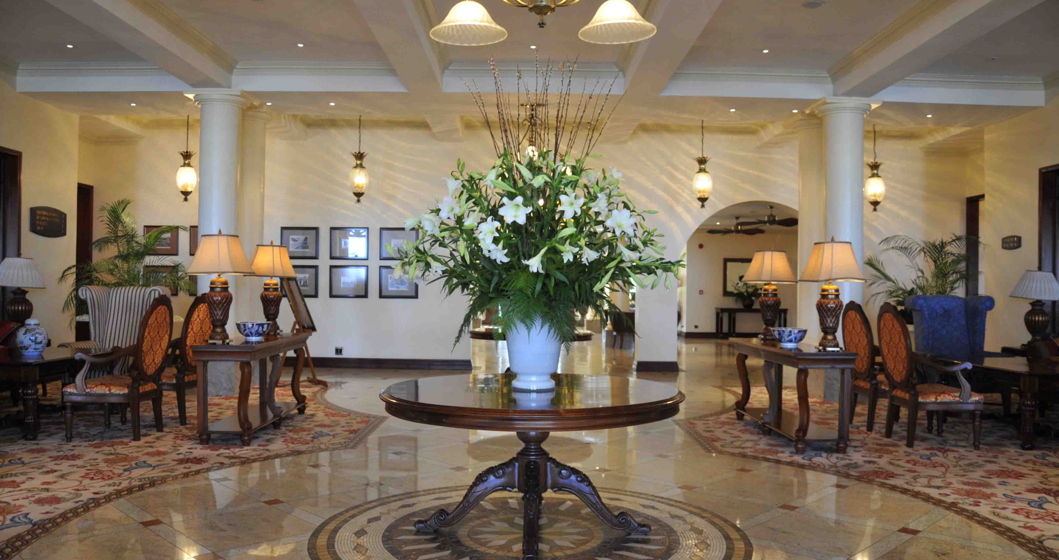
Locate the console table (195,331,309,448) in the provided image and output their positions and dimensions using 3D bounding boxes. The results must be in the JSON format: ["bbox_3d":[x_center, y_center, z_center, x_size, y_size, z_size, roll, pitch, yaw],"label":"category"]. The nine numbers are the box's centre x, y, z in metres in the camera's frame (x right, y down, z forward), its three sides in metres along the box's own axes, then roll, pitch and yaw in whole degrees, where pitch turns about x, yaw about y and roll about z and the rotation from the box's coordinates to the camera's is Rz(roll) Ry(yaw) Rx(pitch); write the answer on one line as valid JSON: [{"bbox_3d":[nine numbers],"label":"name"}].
[{"bbox_3d":[-2.411,0.917,7.024,0.500,0.797,1.620,1,0,0],"label":"console table"}]

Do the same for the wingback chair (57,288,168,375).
[{"bbox_3d":[-4.139,0.669,8.119,0.920,1.220,0.840,1,-1,0],"label":"wingback chair"}]

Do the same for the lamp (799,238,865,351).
[{"bbox_3d":[2.455,0.114,6.450,0.510,0.915,0.510,1,0,0],"label":"lamp"}]

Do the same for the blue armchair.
[{"bbox_3d":[4.281,0.787,8.036,0.880,1.230,0.840,1,0,0],"label":"blue armchair"}]

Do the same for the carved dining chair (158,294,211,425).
[{"bbox_3d":[-3.364,0.714,7.365,0.700,1.185,0.610,1,0,3],"label":"carved dining chair"}]

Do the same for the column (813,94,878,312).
[{"bbox_3d":[3.664,-0.320,9.227,0.620,3.430,0.620,1,-1,0],"label":"column"}]

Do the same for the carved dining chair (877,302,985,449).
[{"bbox_3d":[3.291,0.773,6.589,0.620,1.150,0.650,1,-1,0],"label":"carved dining chair"}]

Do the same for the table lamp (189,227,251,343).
[{"bbox_3d":[-2.571,0.055,6.579,0.510,0.910,0.510,1,-1,0],"label":"table lamp"}]

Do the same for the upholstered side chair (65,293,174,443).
[{"bbox_3d":[-3.319,0.693,6.459,0.620,1.140,0.650,1,-1,0],"label":"upholstered side chair"}]

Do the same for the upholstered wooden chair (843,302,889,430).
[{"bbox_3d":[3.371,0.795,7.465,0.700,1.185,0.610,1,0,-2],"label":"upholstered wooden chair"}]

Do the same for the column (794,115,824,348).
[{"bbox_3d":[3.714,-0.308,10.207,0.610,3.440,0.610,1,-1,0],"label":"column"}]

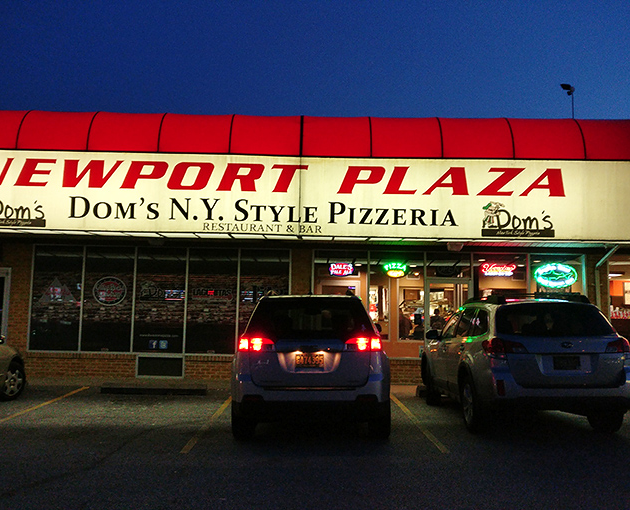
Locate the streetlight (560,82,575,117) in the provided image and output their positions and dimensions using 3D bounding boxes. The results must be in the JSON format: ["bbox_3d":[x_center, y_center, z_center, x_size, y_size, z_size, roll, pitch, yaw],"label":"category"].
[{"bbox_3d":[5.827,-3.573,12.718,0.320,0.850,0.350,-4,-8,45],"label":"streetlight"}]

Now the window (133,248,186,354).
[{"bbox_3d":[-3.141,0.917,11.162,1.099,2.169,0.100,1,-5,1],"label":"window"}]

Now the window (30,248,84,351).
[{"bbox_3d":[-5.238,0.881,11.184,1.078,2.167,0.100,1,-5,1],"label":"window"}]

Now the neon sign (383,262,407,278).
[{"bbox_3d":[1.650,0.312,11.276,0.500,0.320,0.080,1,-5,1],"label":"neon sign"}]

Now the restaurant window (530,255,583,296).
[{"bbox_3d":[4.868,1.052,11.077,1.133,2.176,0.100,1,-5,1],"label":"restaurant window"}]

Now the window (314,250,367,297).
[{"bbox_3d":[0.532,0.981,11.123,1.152,2.175,0.100,1,-5,1],"label":"window"}]

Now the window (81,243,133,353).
[{"bbox_3d":[-4.196,0.899,11.173,1.086,2.167,0.100,1,-5,1],"label":"window"}]

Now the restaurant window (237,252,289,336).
[{"bbox_3d":[-1.025,0.957,11.139,1.090,2.168,0.100,1,-5,1],"label":"restaurant window"}]

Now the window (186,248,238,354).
[{"bbox_3d":[-2.078,0.936,11.150,1.097,2.167,0.100,1,-5,1],"label":"window"}]

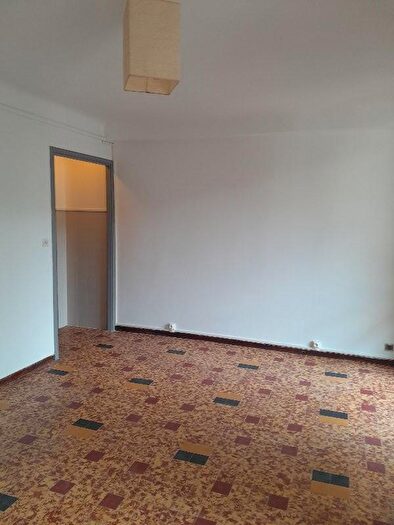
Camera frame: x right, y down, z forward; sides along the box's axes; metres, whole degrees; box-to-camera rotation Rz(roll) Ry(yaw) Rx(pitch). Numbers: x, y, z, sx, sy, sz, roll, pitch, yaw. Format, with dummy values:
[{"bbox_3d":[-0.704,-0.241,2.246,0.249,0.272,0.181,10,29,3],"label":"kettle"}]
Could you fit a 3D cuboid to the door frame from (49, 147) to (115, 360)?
[{"bbox_3d":[-1.256,-0.118,4.526,0.111,2.085,1.139,4,7,19],"label":"door frame"}]

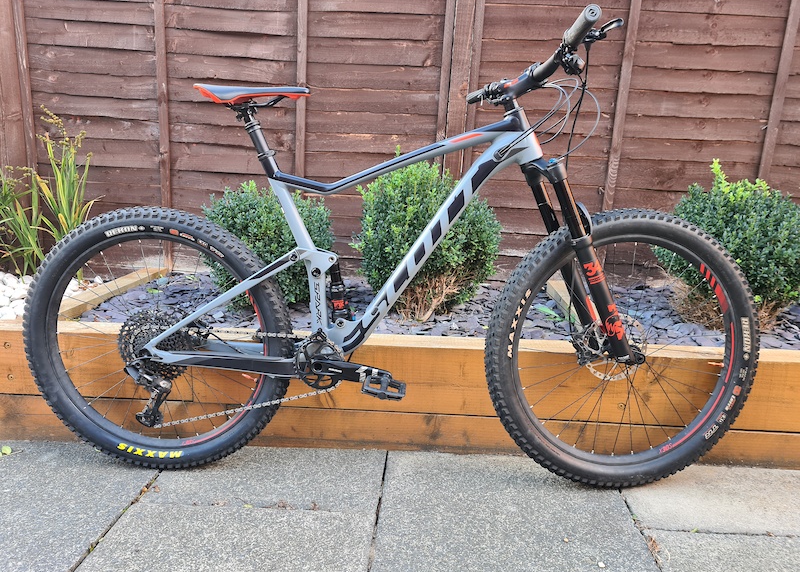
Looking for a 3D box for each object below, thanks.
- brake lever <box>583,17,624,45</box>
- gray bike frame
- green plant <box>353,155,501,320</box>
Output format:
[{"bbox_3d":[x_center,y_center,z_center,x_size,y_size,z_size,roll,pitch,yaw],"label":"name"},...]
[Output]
[{"bbox_3d":[0.389,-0.486,1.146,0.048,0.035,0.125,-11,7,-17],"label":"brake lever"},{"bbox_3d":[-0.154,-0.107,1.521,0.990,0.660,0.165,1,13,3],"label":"gray bike frame"},{"bbox_3d":[0.078,-0.152,1.985,0.485,0.535,0.460,2,13,2],"label":"green plant"}]

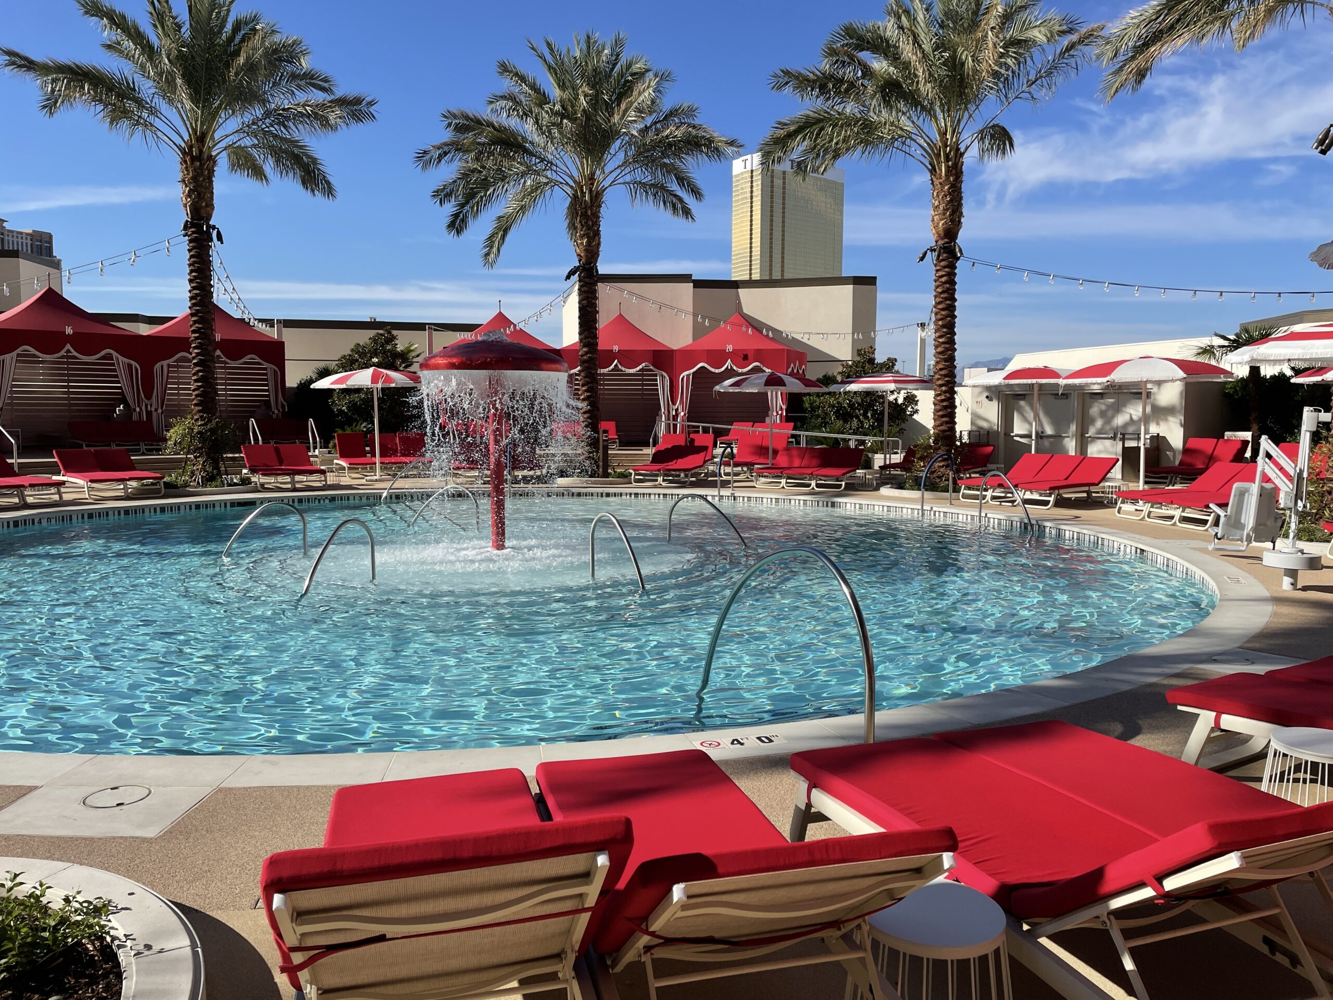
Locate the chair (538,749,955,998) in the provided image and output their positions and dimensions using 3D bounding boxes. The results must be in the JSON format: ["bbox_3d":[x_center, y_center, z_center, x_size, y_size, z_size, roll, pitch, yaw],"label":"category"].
[{"bbox_3d":[0.070,0.973,2.756,0.650,0.800,1.880,-1,5,-14],"label":"chair"}]

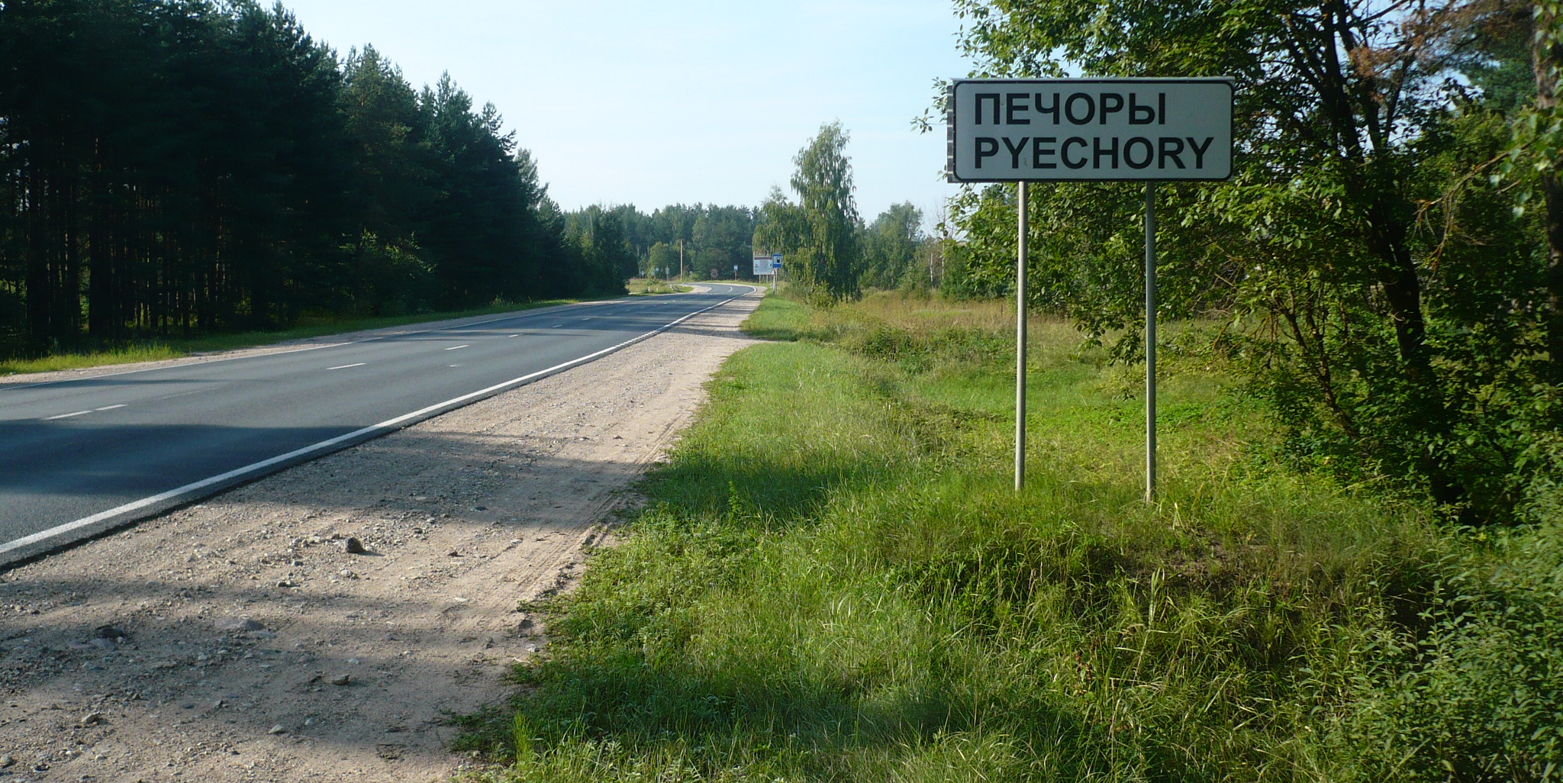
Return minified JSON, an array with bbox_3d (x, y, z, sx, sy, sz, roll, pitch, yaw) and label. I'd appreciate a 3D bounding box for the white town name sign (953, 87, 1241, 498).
[{"bbox_3d":[2.060,-0.642,10.561,1.850,2.840,0.180,0,4,2],"label":"white town name sign"}]

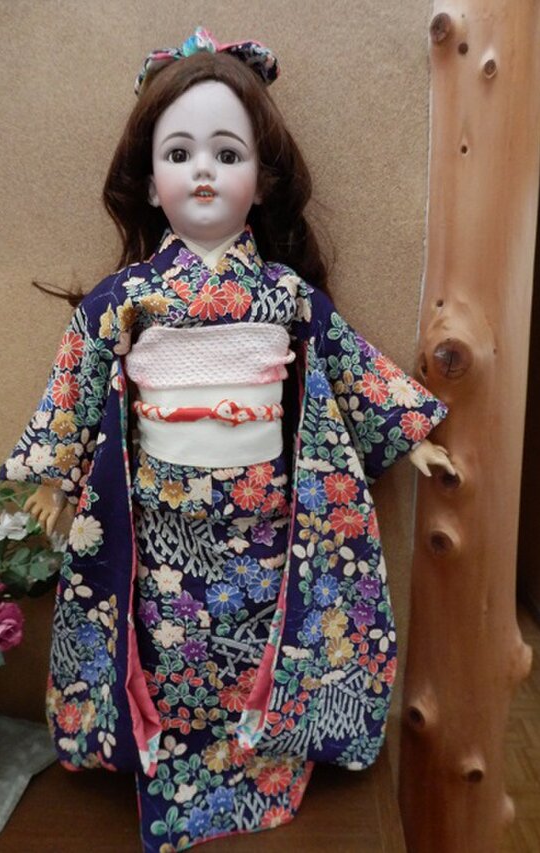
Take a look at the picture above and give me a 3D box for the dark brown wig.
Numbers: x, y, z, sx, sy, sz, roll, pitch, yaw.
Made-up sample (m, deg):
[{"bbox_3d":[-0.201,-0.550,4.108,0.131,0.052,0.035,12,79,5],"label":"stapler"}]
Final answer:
[{"bbox_3d":[-0.052,-0.233,0.586,0.215,0.225,0.155,-1,7,-5],"label":"dark brown wig"}]

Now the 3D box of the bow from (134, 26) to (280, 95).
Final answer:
[{"bbox_3d":[-0.059,-0.343,0.578,0.137,0.062,0.055,0,7,-3],"label":"bow"}]

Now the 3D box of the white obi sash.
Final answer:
[{"bbox_3d":[-0.059,-0.029,0.596,0.160,0.130,0.145,0,7,-3],"label":"white obi sash"}]

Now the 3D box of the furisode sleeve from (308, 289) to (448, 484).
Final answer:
[{"bbox_3d":[0.103,-0.043,0.584,0.130,0.185,0.090,0,7,-3],"label":"furisode sleeve"}]

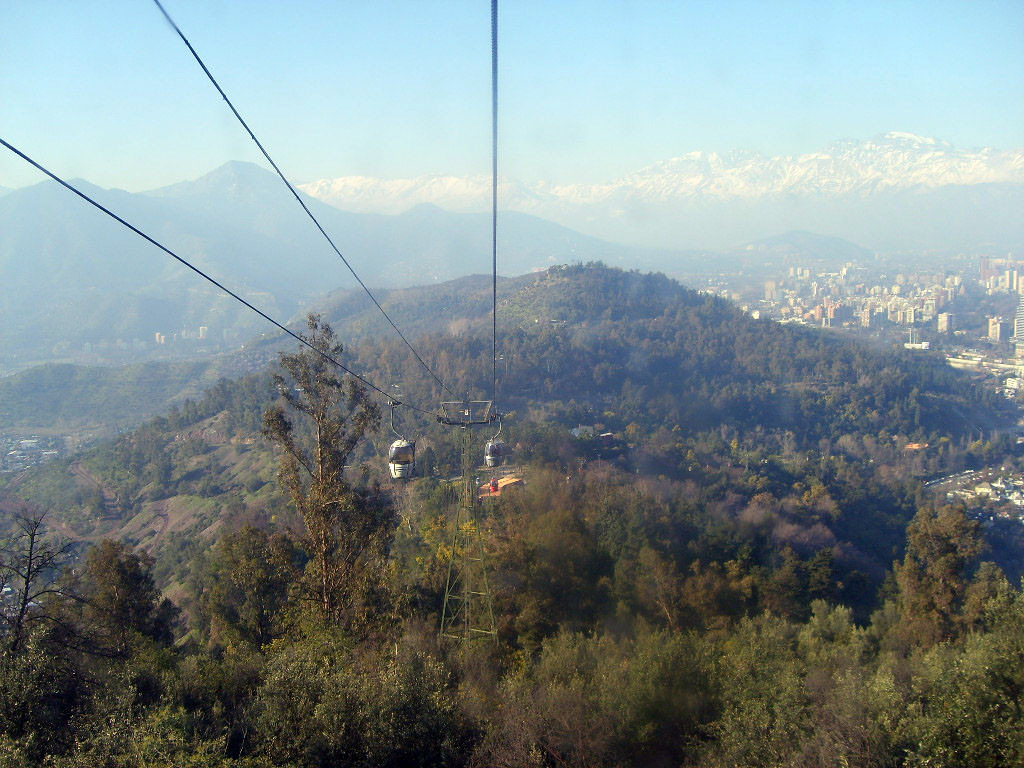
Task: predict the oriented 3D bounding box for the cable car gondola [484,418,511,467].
[{"bbox_3d":[-1.178,3.909,69.924,1.270,3.450,1.550,0,7,-1],"label":"cable car gondola"}]

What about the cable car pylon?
[{"bbox_3d":[-3.305,10.375,77.161,4.400,18.067,4.000,0,-2,-1],"label":"cable car pylon"}]

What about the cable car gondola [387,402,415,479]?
[{"bbox_3d":[-4.993,2.564,46.921,1.250,3.450,1.550,0,7,-1],"label":"cable car gondola"}]

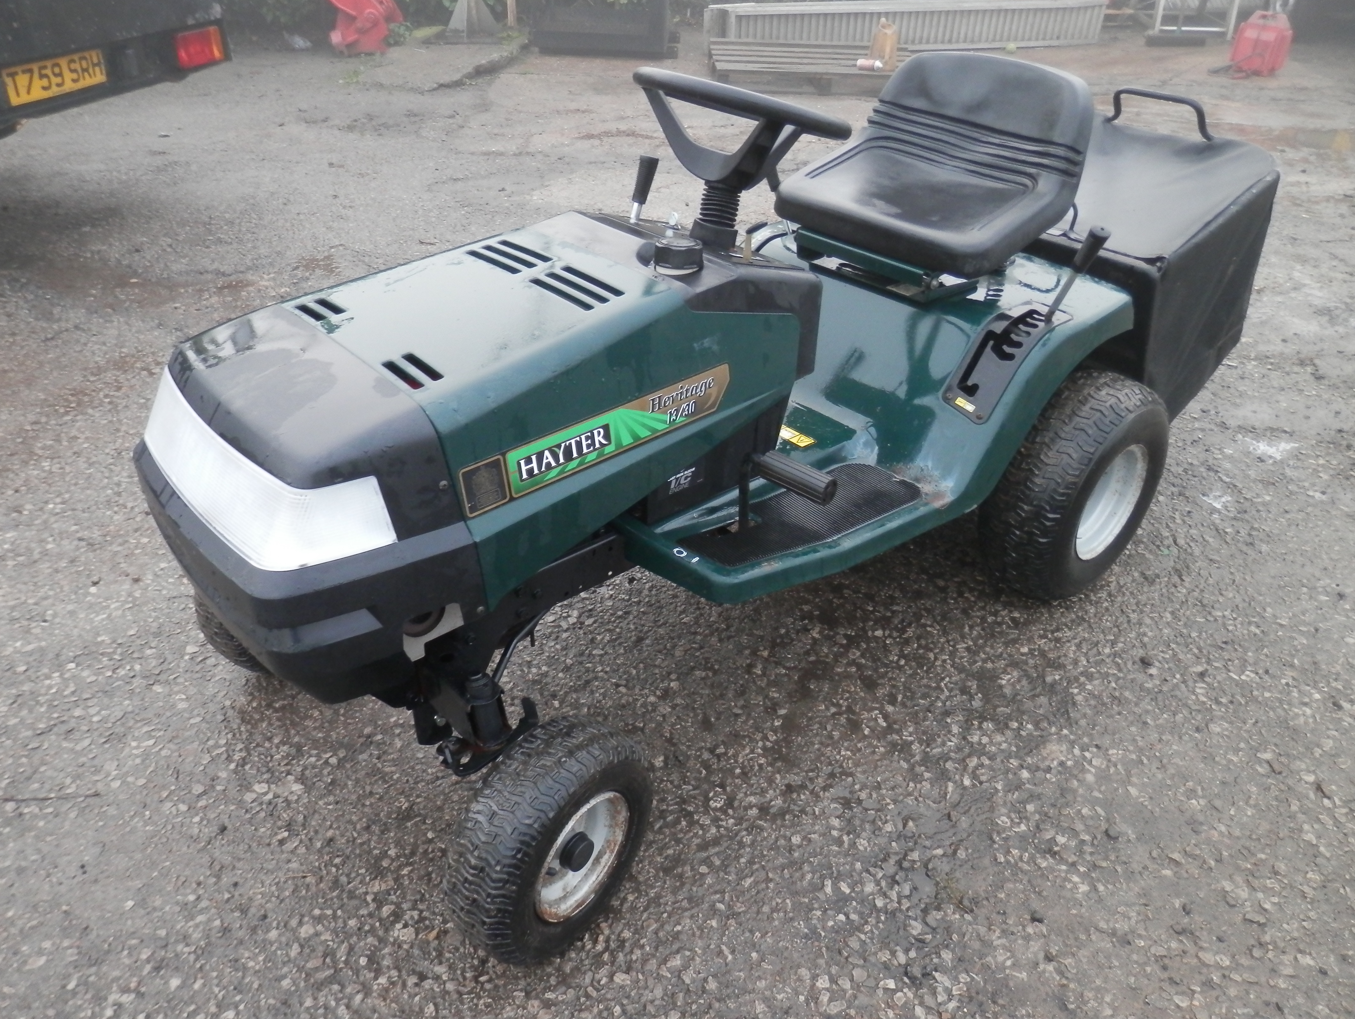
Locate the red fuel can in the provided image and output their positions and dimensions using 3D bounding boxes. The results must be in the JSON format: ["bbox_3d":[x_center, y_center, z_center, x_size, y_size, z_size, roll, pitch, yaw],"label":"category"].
[{"bbox_3d":[4.114,-3.276,6.889,0.165,0.380,0.300,-18,37,-25],"label":"red fuel can"}]

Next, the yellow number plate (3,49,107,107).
[{"bbox_3d":[-2.262,-1.583,3.587,0.010,0.111,0.520,7,33,6],"label":"yellow number plate"}]

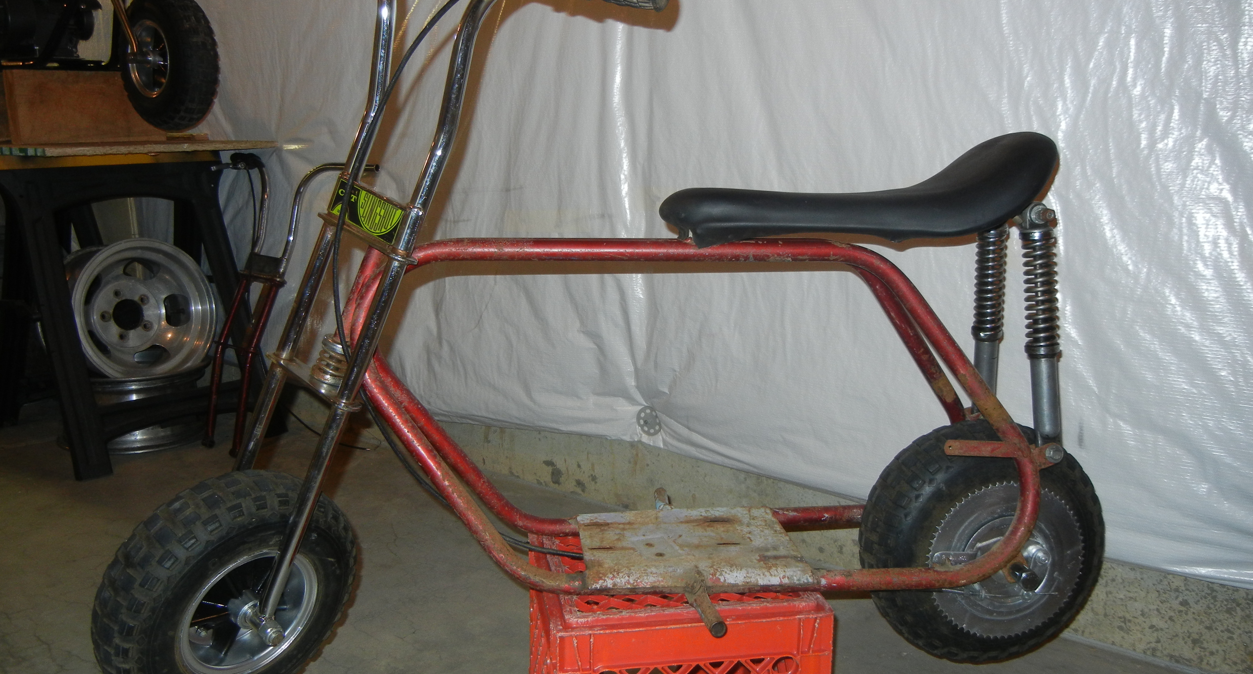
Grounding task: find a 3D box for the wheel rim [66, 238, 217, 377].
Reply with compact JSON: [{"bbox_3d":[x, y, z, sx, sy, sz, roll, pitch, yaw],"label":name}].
[{"bbox_3d":[-1.341,-0.061,2.938,0.187,0.394,0.394,-2,6,38],"label":"wheel rim"}]

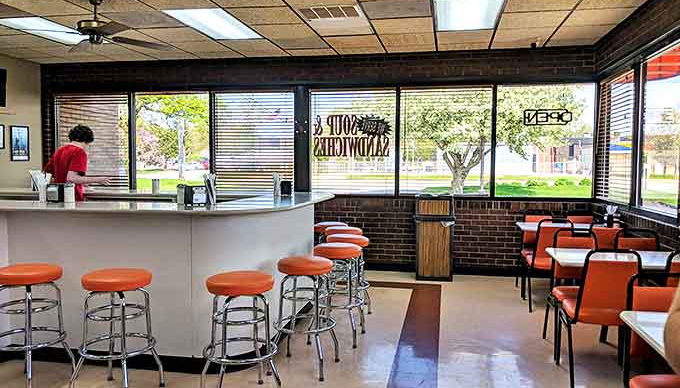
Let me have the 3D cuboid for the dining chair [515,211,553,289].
[{"bbox_3d":[2.147,0.632,5.639,0.460,0.840,0.560,1,4,11],"label":"dining chair"}]

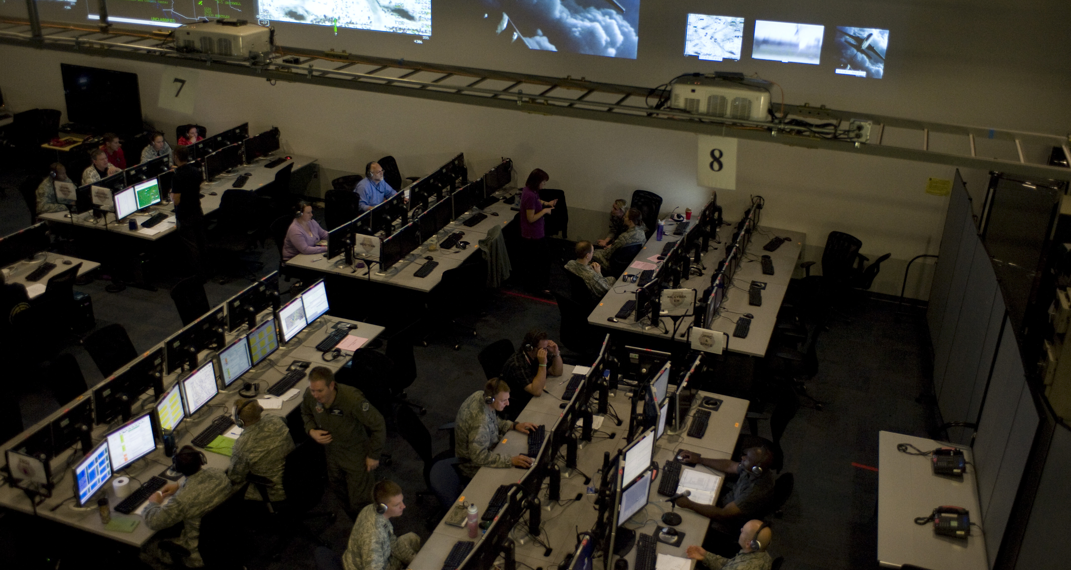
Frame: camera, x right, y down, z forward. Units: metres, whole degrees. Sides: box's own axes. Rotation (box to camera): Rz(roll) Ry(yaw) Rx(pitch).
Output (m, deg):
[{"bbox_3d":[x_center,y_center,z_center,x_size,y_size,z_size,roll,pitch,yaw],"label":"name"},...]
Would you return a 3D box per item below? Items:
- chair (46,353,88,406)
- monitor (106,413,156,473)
[{"bbox_3d":[-4.065,1.117,9.037,0.600,0.960,0.600,10,24,16],"label":"chair"},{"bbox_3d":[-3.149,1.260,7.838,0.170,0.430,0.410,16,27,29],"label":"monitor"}]

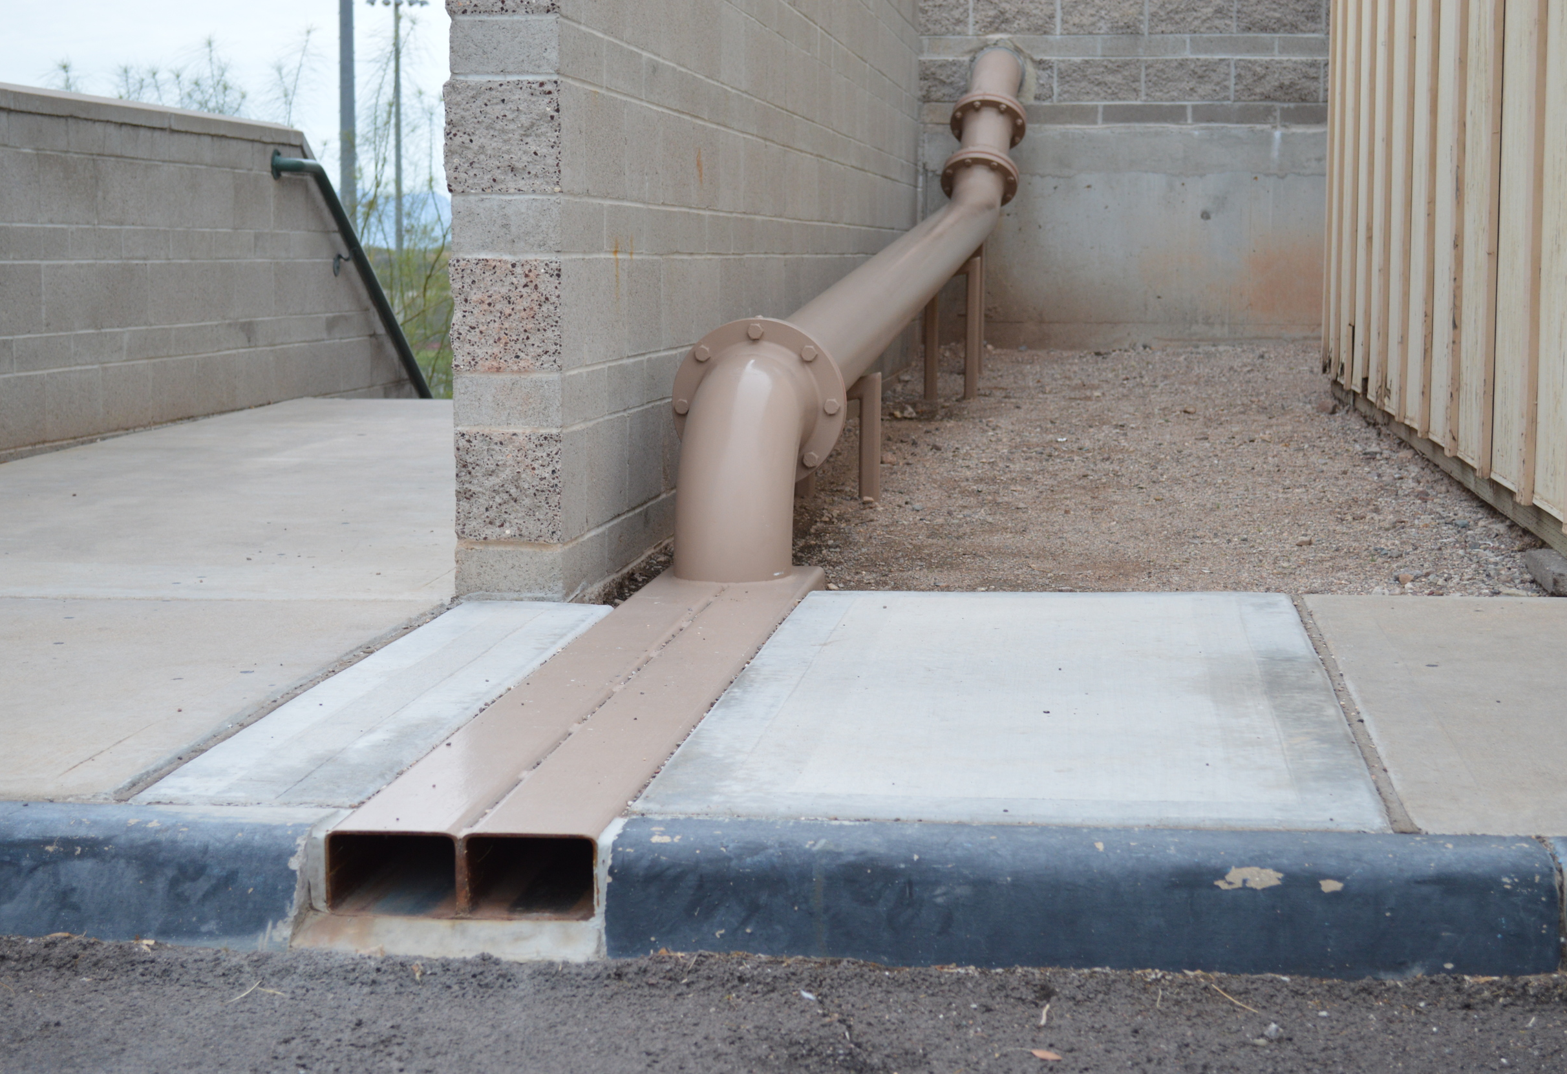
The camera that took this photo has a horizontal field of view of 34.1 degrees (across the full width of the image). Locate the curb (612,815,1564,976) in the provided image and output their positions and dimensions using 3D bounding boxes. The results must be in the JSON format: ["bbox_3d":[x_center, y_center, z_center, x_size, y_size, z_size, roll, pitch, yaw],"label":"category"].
[{"bbox_3d":[0.305,0.382,2.708,0.977,0.118,0.163,0,6,8],"label":"curb"}]

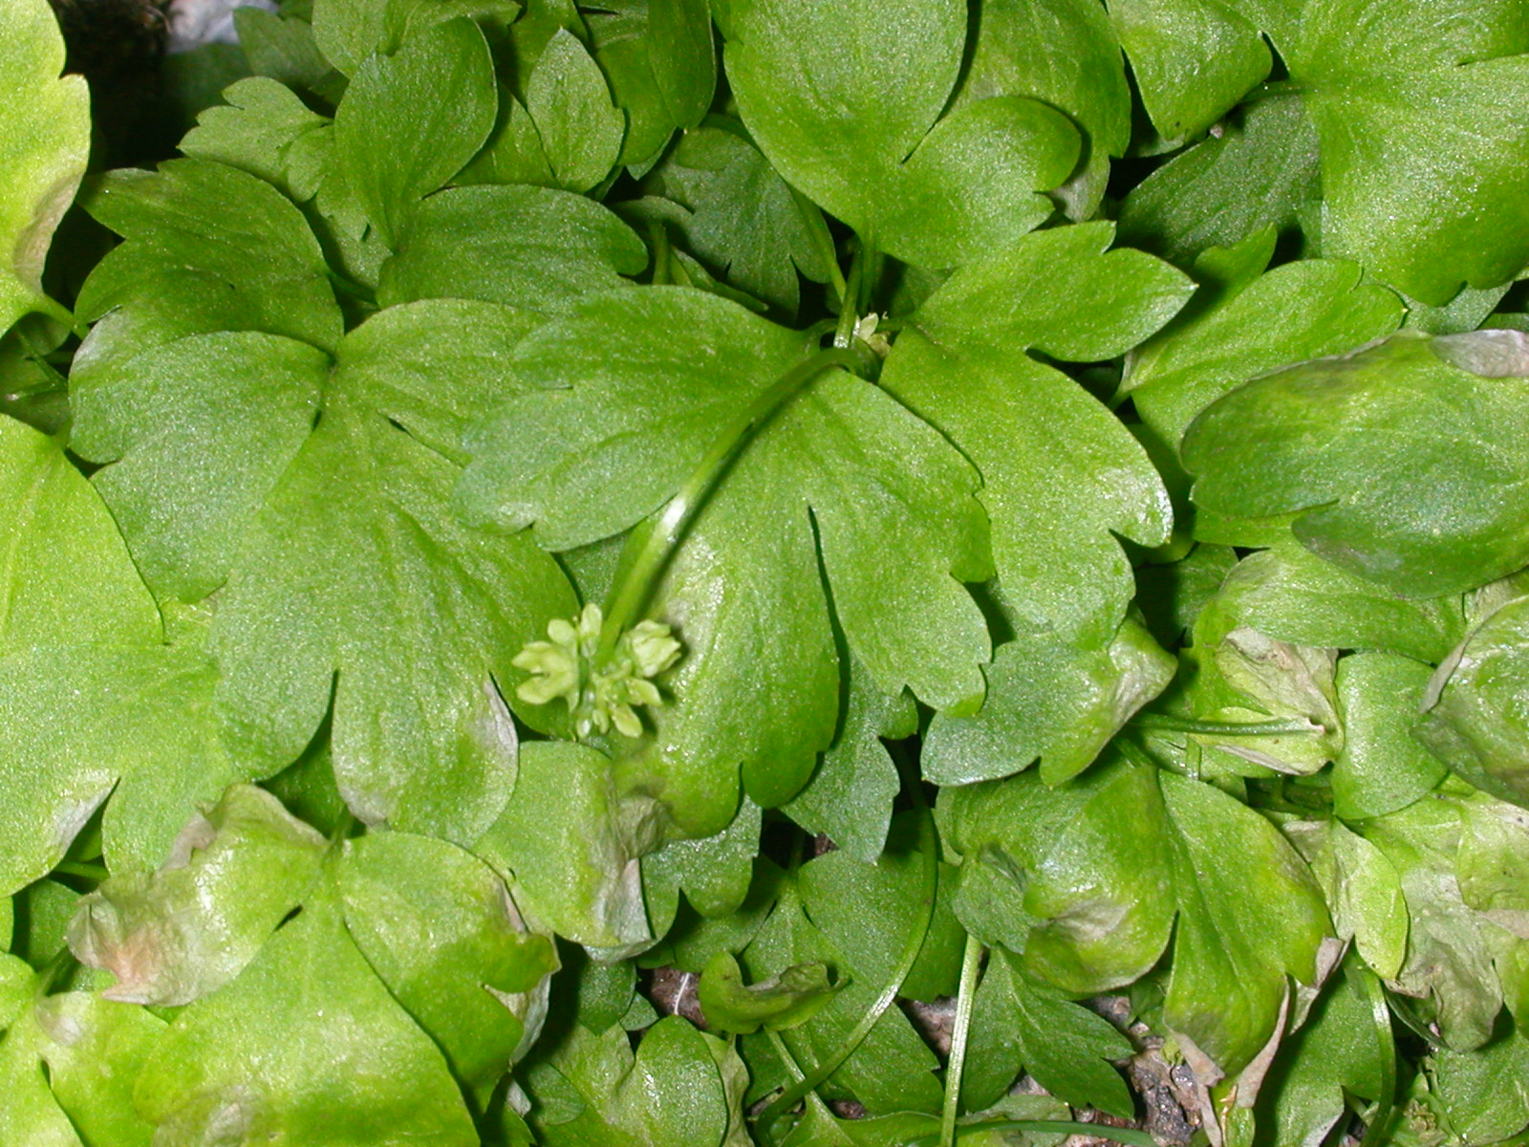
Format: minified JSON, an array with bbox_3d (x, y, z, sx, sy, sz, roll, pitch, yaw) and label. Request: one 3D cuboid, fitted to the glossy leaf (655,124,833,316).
[{"bbox_3d":[-0.001,-0.024,0.192,0.012,0.004,0.014,-5,73,-2],"label":"glossy leaf"}]

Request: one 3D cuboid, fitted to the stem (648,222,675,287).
[{"bbox_3d":[-0.007,-0.022,0.192,0.001,0.006,0.001,-2,37,2],"label":"stem"}]

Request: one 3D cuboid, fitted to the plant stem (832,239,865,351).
[{"bbox_3d":[0.006,-0.020,0.199,0.002,0.007,0.002,10,24,5],"label":"plant stem"}]

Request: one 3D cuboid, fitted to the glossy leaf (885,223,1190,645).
[{"bbox_3d":[0.018,-0.009,0.178,0.022,0.006,0.024,-42,85,-12],"label":"glossy leaf"}]

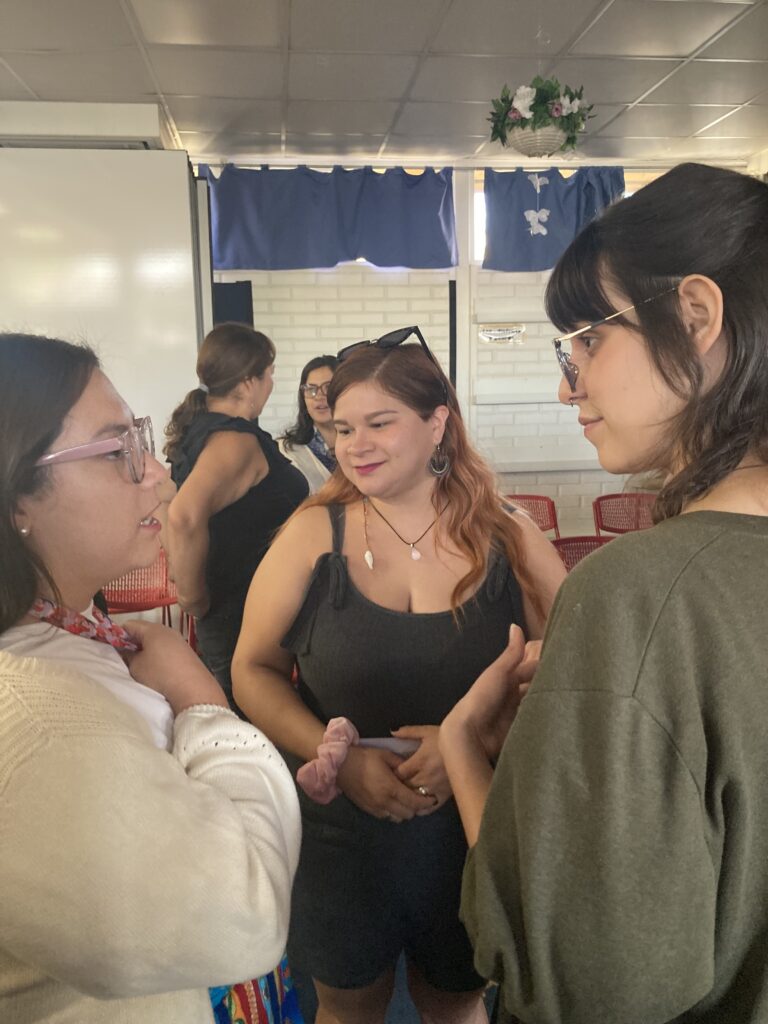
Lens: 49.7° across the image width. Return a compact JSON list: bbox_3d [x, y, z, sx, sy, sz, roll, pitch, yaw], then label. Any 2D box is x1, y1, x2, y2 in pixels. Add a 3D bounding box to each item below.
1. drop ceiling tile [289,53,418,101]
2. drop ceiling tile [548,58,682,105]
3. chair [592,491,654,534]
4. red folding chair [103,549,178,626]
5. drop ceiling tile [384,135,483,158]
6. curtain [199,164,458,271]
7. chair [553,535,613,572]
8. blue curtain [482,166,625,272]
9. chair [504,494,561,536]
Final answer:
[{"bbox_3d":[-0.160,-2.091,3.972,0.605,0.020,0.605,-2,9,-7],"label":"drop ceiling tile"},{"bbox_3d":[1.065,-2.144,4.122,0.605,0.020,0.605,-2,9,-7],"label":"drop ceiling tile"},{"bbox_3d":[1.559,0.309,4.986,0.480,0.800,0.520,-3,9,-12],"label":"chair"},{"bbox_3d":[-1.107,0.598,3.552,0.480,0.800,0.520,-1,9,0],"label":"red folding chair"},{"bbox_3d":[0.307,-2.289,5.175,0.605,0.020,0.493,-2,9,-7],"label":"drop ceiling tile"},{"bbox_3d":[-0.333,-1.880,5.320,1.641,0.650,0.080,-2,9,-7],"label":"curtain"},{"bbox_3d":[1.036,0.525,3.680,0.480,0.800,0.520,-4,9,-17],"label":"chair"},{"bbox_3d":[1.128,-1.940,5.499,0.967,0.665,0.080,-2,9,-7],"label":"blue curtain"},{"bbox_3d":[0.860,0.318,5.035,0.480,0.800,0.520,-3,9,-12],"label":"chair"}]

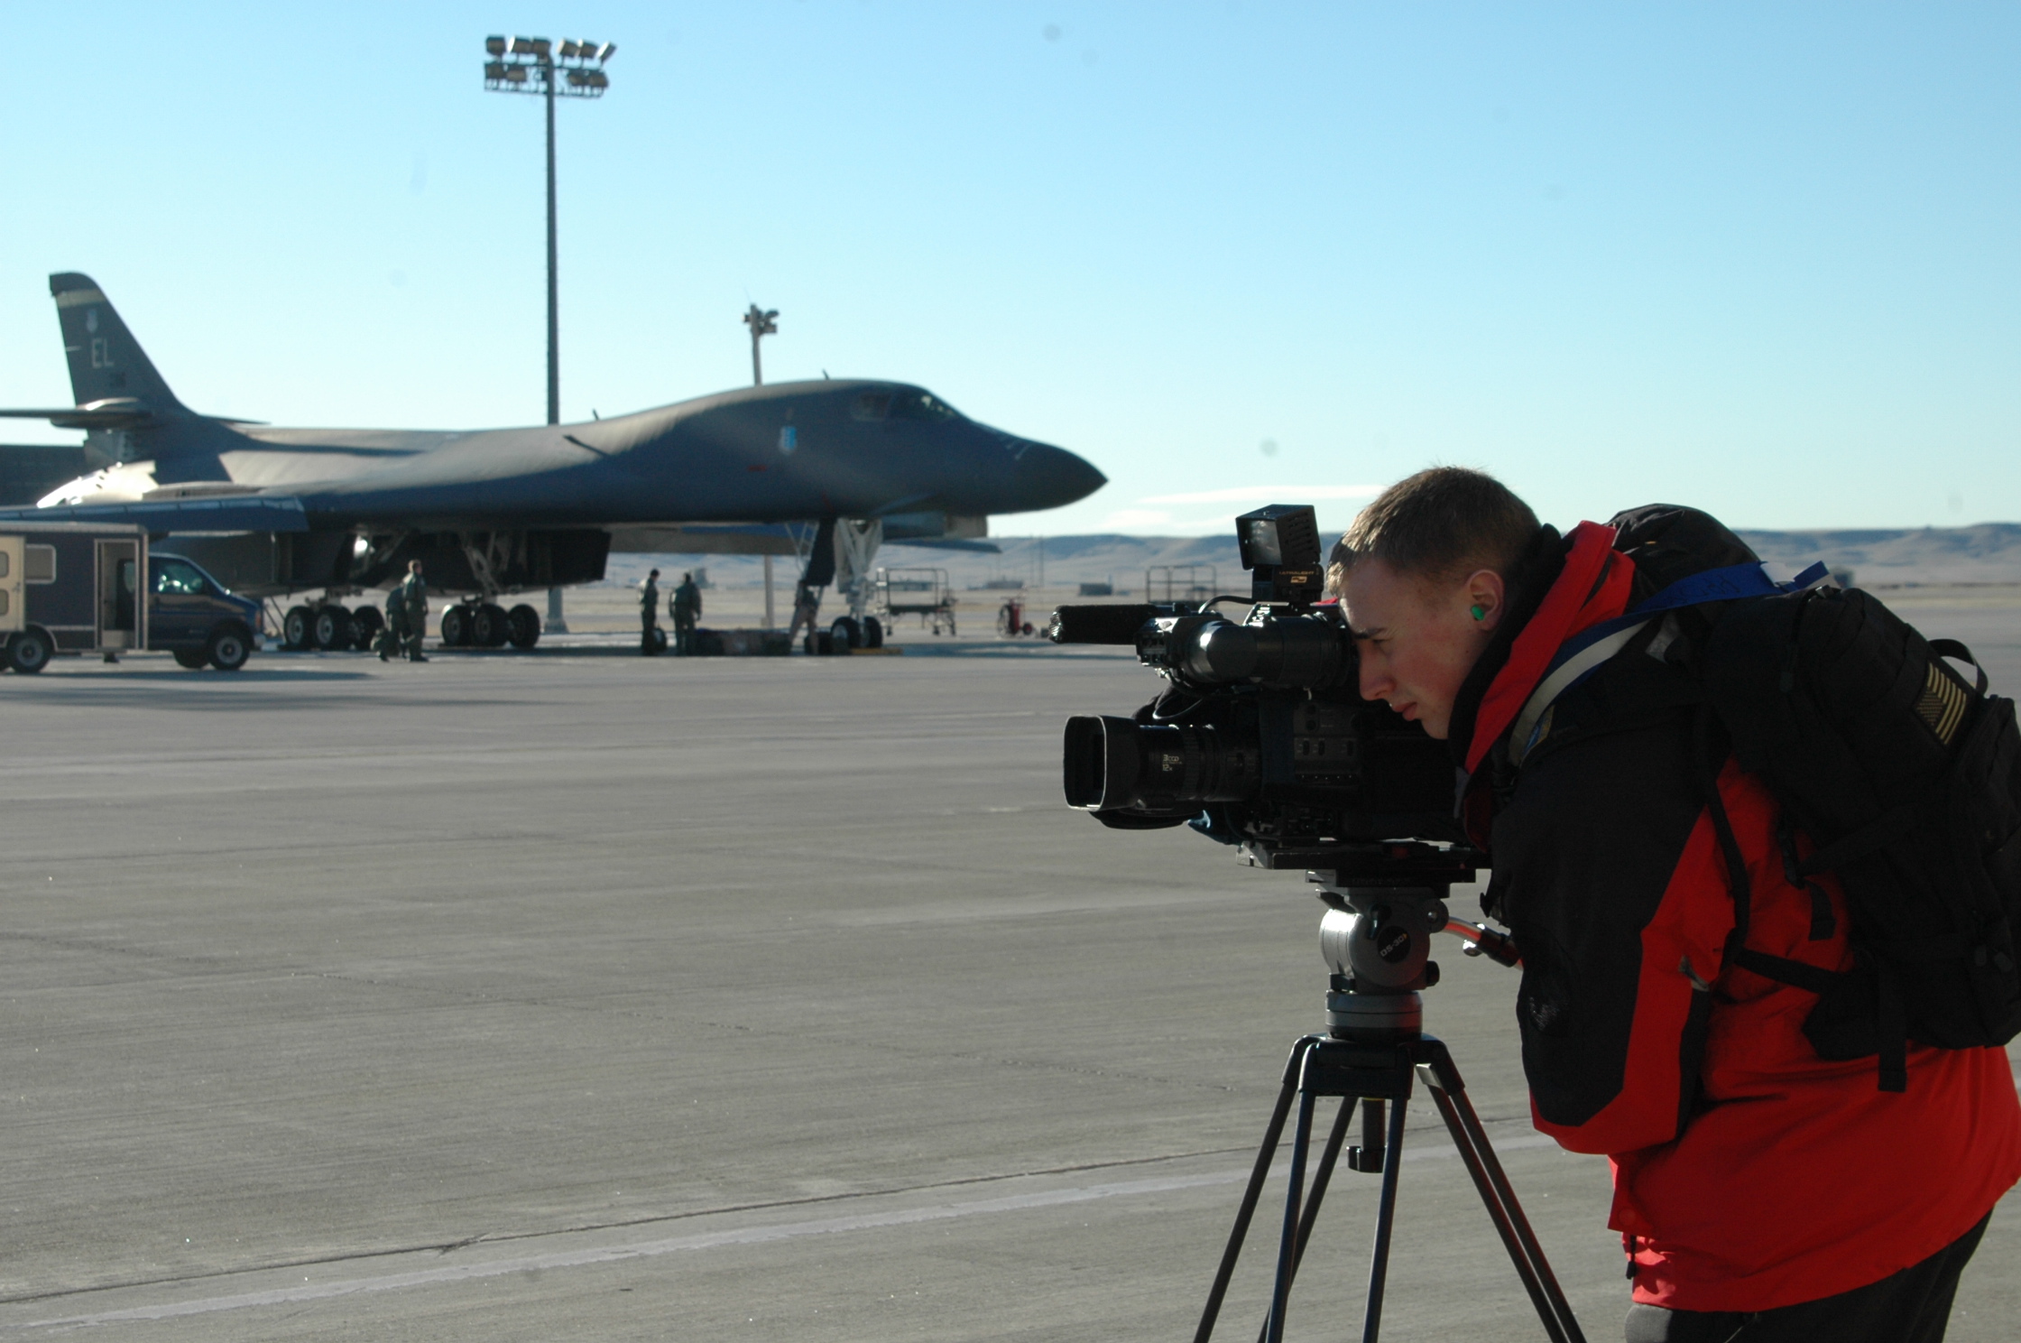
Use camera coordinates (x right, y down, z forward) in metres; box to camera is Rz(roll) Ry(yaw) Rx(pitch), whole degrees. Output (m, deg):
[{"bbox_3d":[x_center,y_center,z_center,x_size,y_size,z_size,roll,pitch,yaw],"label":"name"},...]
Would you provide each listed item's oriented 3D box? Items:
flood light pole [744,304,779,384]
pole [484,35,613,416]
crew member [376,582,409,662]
[{"bbox_3d":[-8.131,-6.660,143.000,1.200,10.700,1.000,-1,1,-30],"label":"flood light pole"},{"bbox_3d":[-14.159,-10.430,135.000,4.000,18.500,1.000,-1,1,-25],"label":"pole"},{"bbox_3d":[-11.052,-0.884,79.000,0.750,1.400,0.600,-1,1,-12],"label":"crew member"}]

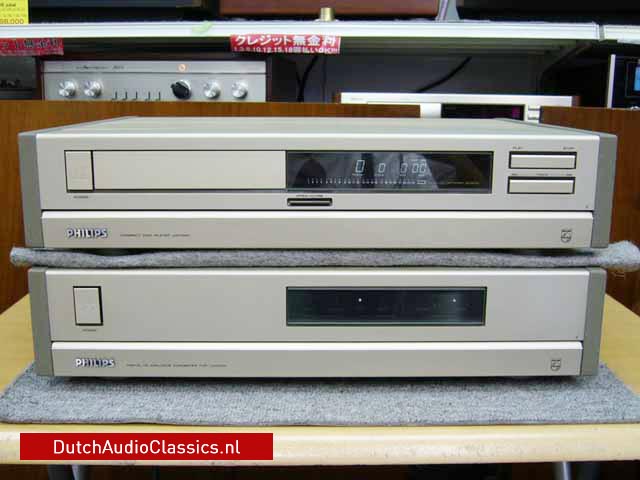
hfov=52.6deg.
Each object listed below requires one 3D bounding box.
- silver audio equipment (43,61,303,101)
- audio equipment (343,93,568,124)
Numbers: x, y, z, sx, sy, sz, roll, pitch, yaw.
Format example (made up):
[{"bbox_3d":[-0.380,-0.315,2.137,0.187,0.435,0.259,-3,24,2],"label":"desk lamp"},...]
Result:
[{"bbox_3d":[-0.310,-0.302,1.411,0.475,0.170,0.280,2,13,6],"label":"silver audio equipment"},{"bbox_3d":[0.268,-0.260,1.383,0.455,0.100,0.320,1,13,4],"label":"audio equipment"}]

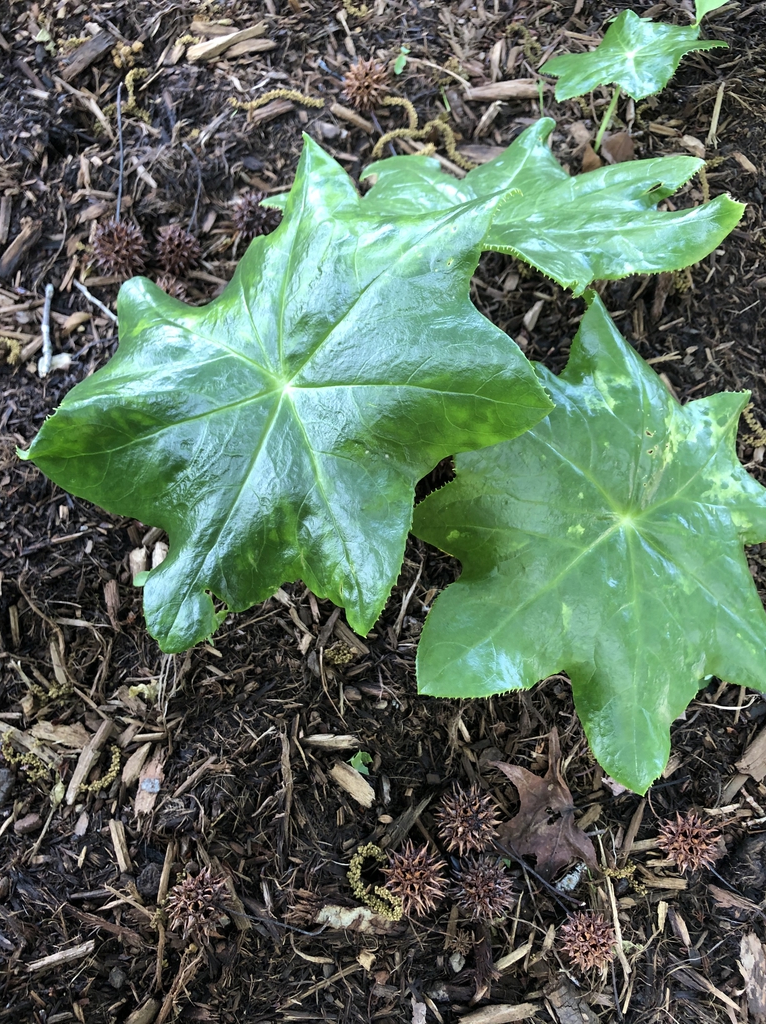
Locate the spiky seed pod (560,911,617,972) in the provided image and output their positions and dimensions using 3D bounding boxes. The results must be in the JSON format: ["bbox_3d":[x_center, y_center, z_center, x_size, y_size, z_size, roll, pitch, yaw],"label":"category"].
[{"bbox_3d":[0.106,0.224,0.431,0.030,0.029,0.030,0,73,0],"label":"spiky seed pod"}]

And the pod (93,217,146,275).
[{"bbox_3d":[-0.176,-0.177,0.554,0.036,0.035,0.036,0,73,0],"label":"pod"}]

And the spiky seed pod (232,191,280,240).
[{"bbox_3d":[-0.084,-0.200,0.561,0.035,0.033,0.035,0,73,0],"label":"spiky seed pod"}]

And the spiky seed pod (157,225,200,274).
[{"bbox_3d":[-0.137,-0.175,0.553,0.032,0.031,0.032,0,73,0],"label":"spiky seed pod"}]

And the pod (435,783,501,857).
[{"bbox_3d":[0.046,0.167,0.449,0.036,0.035,0.036,0,73,0],"label":"pod"}]

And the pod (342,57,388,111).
[{"bbox_3d":[-0.013,-0.306,0.594,0.034,0.033,0.034,0,73,0],"label":"pod"}]

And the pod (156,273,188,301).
[{"bbox_3d":[-0.138,-0.146,0.544,0.028,0.027,0.028,0,73,0],"label":"pod"}]

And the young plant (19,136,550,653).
[{"bbox_3d":[-0.044,-0.065,0.395,0.248,0.055,0.262,0,77,0],"label":"young plant"}]

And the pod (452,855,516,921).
[{"bbox_3d":[0.053,0.199,0.439,0.033,0.032,0.033,0,73,0],"label":"pod"}]

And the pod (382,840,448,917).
[{"bbox_3d":[0.017,0.195,0.440,0.035,0.034,0.035,0,73,0],"label":"pod"}]

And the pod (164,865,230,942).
[{"bbox_3d":[-0.098,0.206,0.437,0.035,0.034,0.035,0,73,0],"label":"pod"}]

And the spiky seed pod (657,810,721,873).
[{"bbox_3d":[0.165,0.177,0.446,0.033,0.032,0.033,0,73,0],"label":"spiky seed pod"}]

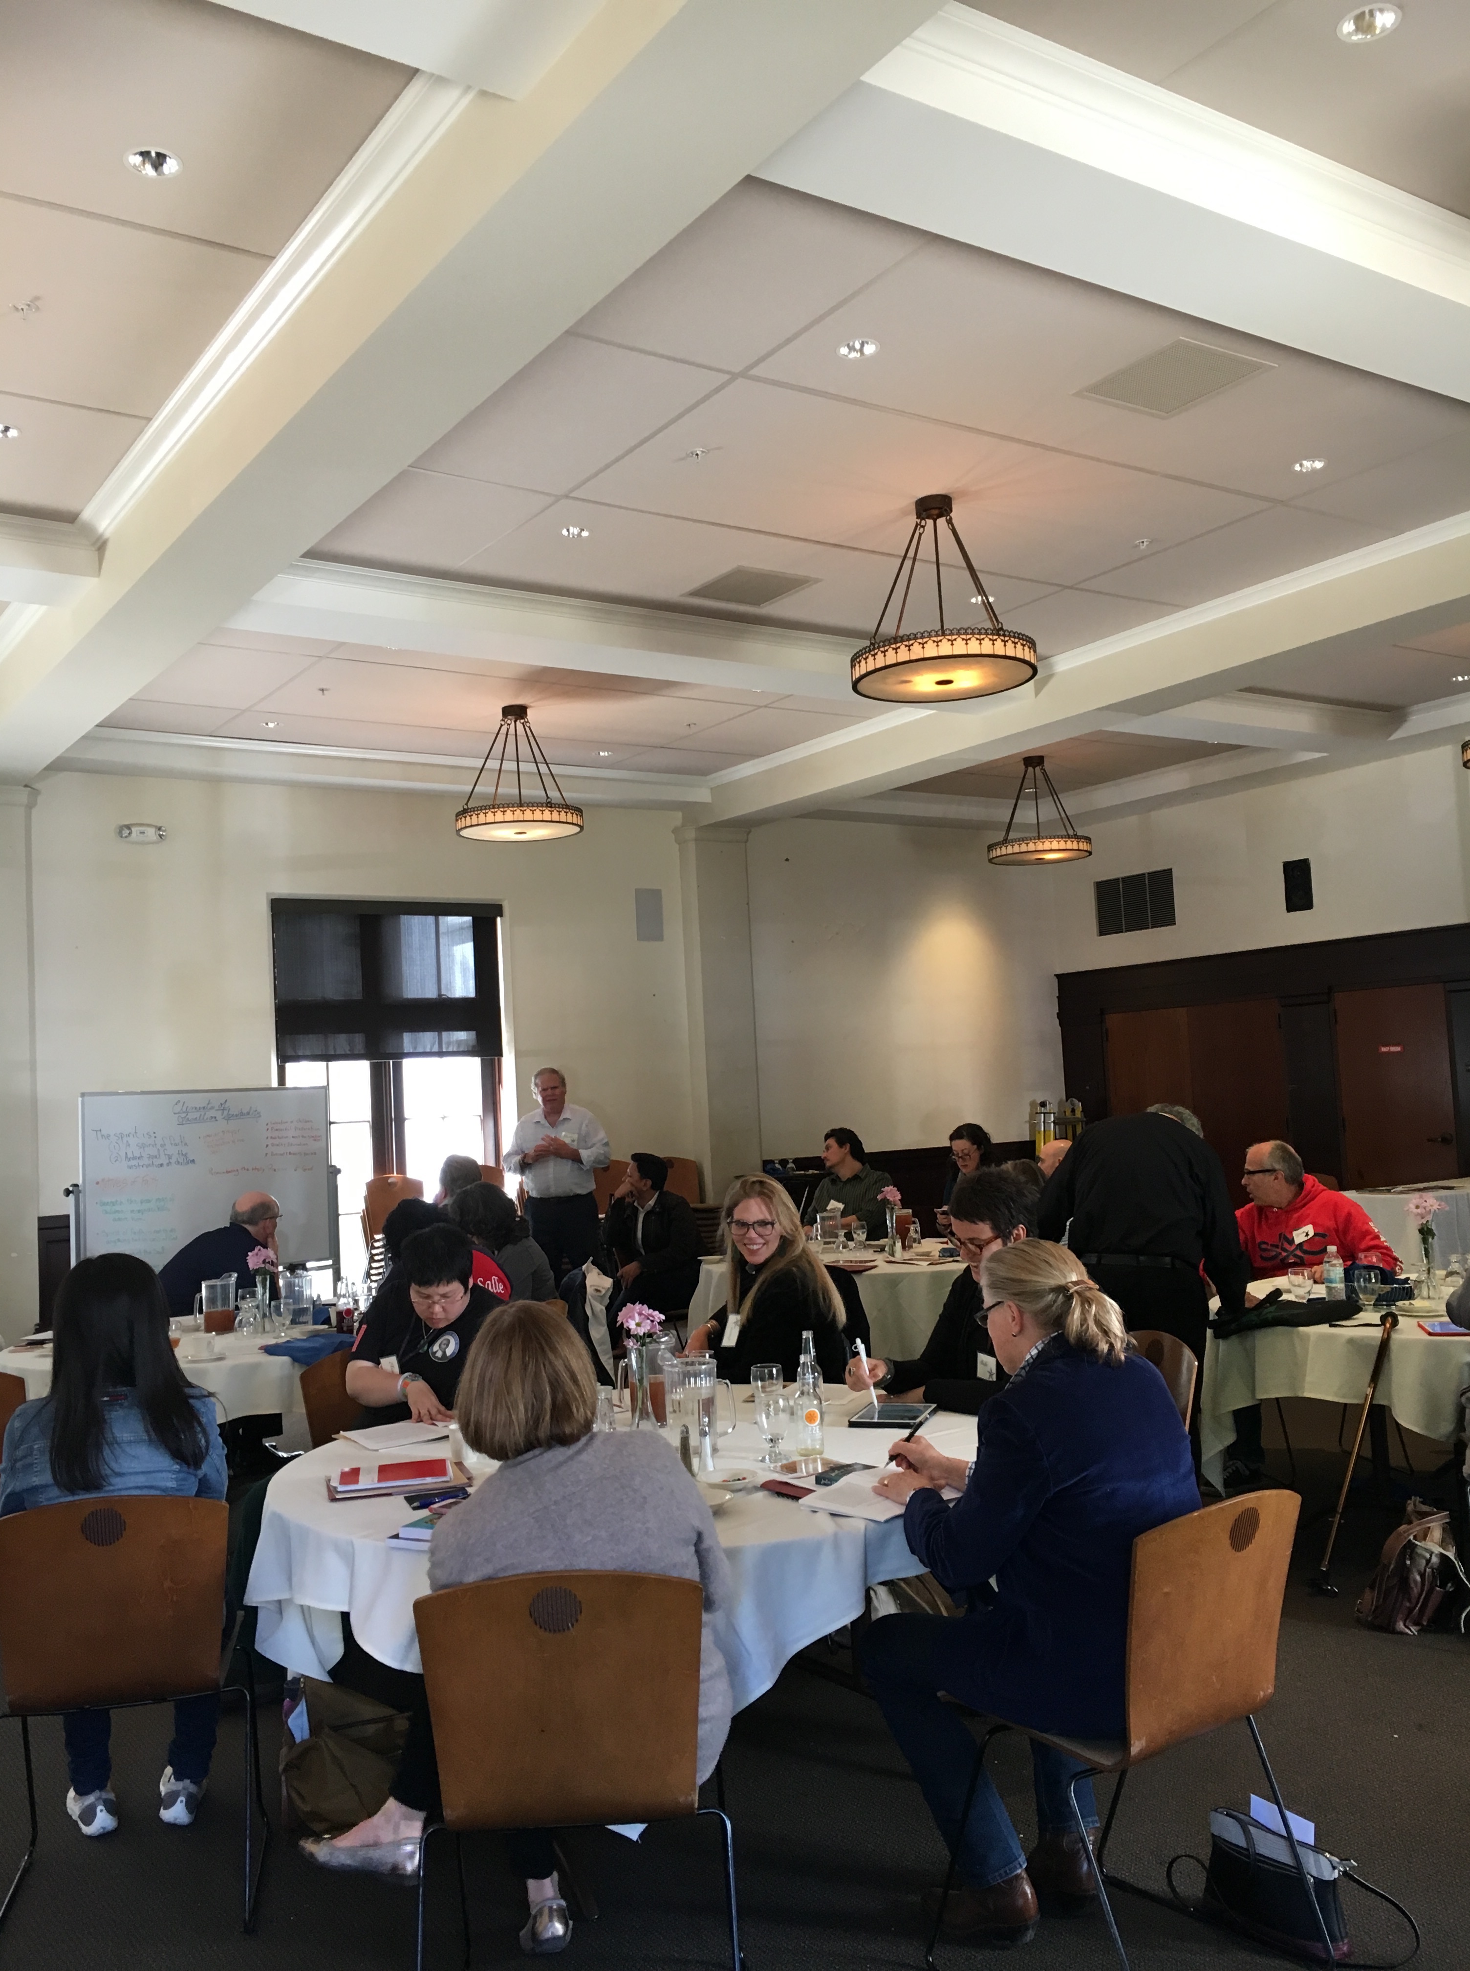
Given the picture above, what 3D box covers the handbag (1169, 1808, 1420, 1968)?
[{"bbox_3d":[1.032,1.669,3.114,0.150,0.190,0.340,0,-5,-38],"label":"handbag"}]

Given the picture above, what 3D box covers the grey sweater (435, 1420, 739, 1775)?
[{"bbox_3d":[-0.229,1.019,2.797,0.520,0.550,0.460,-3,-4,0],"label":"grey sweater"}]

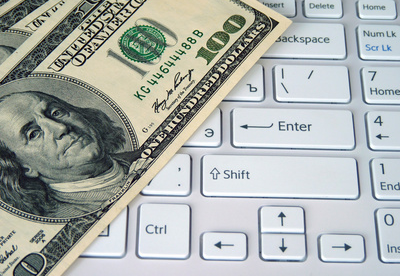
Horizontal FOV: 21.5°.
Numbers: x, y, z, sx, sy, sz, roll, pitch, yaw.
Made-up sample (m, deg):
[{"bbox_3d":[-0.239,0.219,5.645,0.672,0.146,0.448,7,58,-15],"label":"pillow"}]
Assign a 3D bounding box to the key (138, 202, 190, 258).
[{"bbox_3d":[-0.011,0.028,0.317,0.015,0.003,0.017,1,57,-2],"label":"key"}]

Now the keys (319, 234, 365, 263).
[{"bbox_3d":[0.043,0.033,0.316,0.013,0.003,0.008,1,57,-2],"label":"keys"}]

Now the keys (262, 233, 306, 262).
[{"bbox_3d":[0.025,0.033,0.316,0.014,0.003,0.008,1,57,-2],"label":"keys"}]

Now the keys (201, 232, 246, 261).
[{"bbox_3d":[0.007,0.033,0.315,0.013,0.003,0.008,1,57,-2],"label":"keys"}]

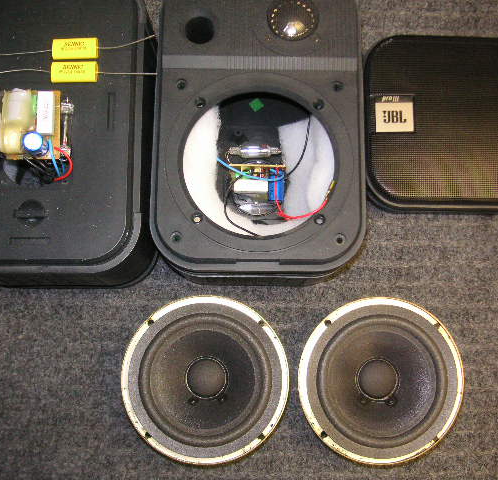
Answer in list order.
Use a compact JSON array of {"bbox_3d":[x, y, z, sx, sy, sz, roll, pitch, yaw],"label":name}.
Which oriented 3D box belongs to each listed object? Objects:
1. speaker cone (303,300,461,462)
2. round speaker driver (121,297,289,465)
[{"bbox_3d":[0.106,0.118,0.579,0.133,0.057,0.133,0,76,-1],"label":"speaker cone"},{"bbox_3d":[-0.037,0.121,0.607,0.140,0.060,0.140,0,81,-1],"label":"round speaker driver"}]

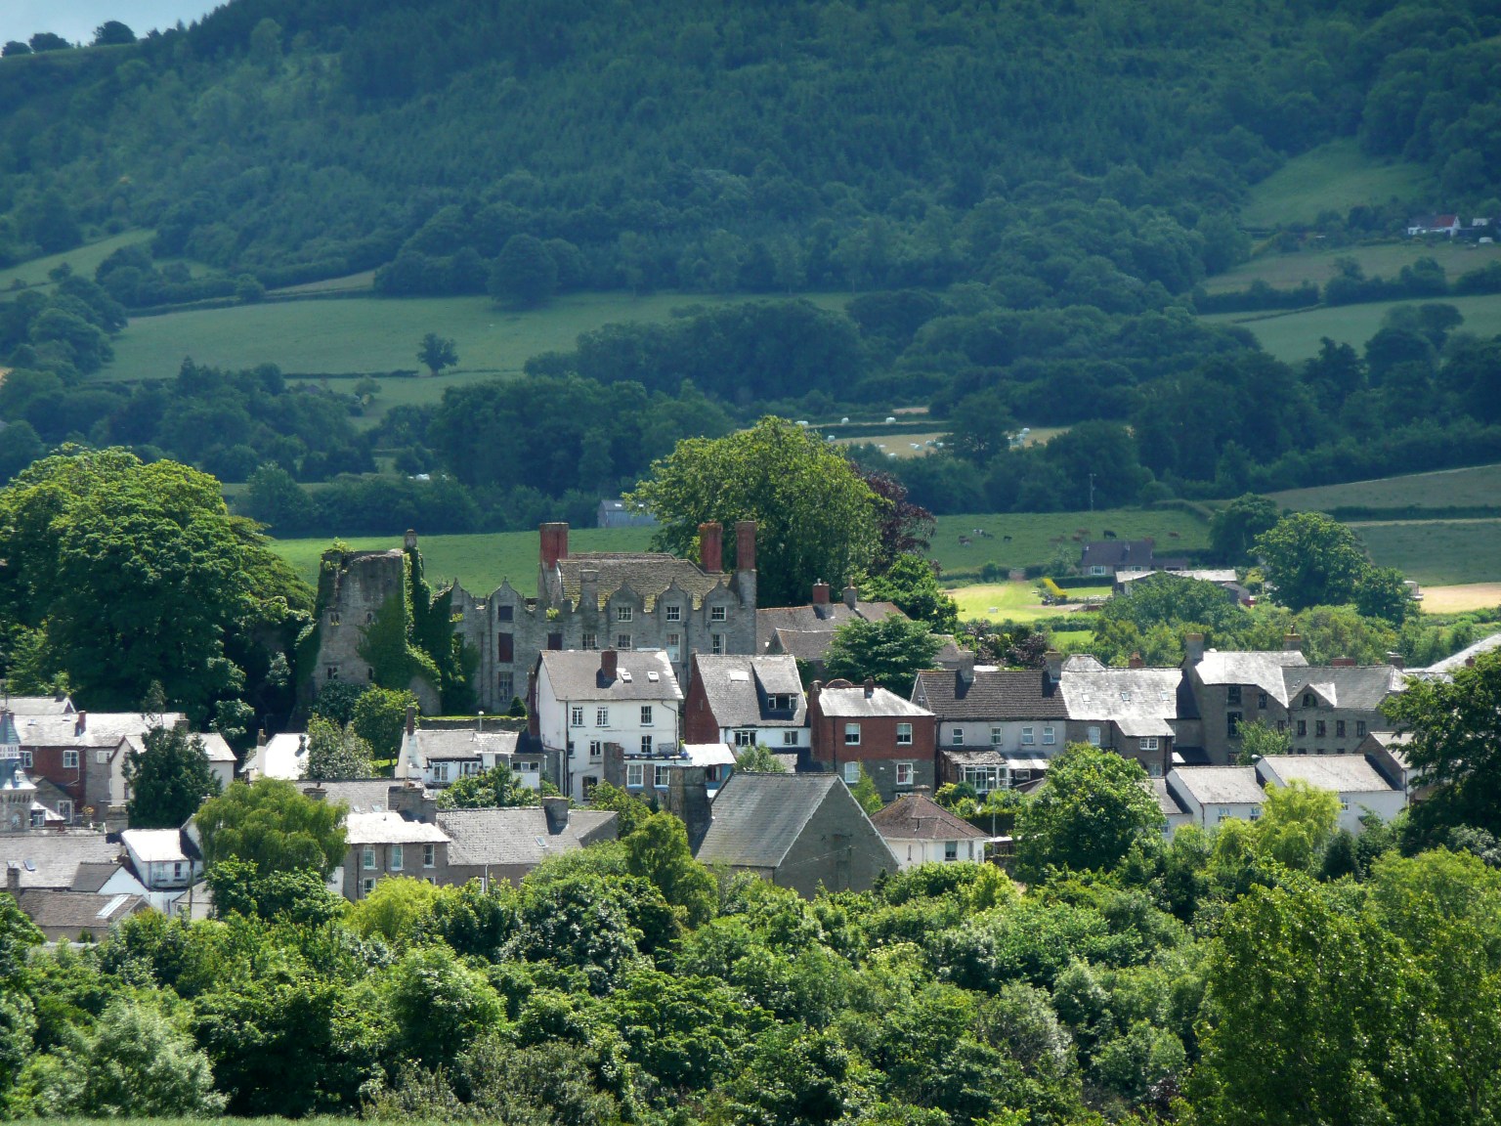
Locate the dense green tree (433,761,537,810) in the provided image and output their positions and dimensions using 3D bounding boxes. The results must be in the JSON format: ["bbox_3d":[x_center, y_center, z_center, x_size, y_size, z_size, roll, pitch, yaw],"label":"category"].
[{"bbox_3d":[-20.750,17.900,810.000,7.920,4.600,6.800,0,0,0],"label":"dense green tree"}]

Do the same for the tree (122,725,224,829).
[{"bbox_3d":[-45.000,17.060,805.000,7.780,8.780,7.400,0,0,0],"label":"tree"}]

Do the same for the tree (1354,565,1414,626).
[{"bbox_3d":[76.700,4.050,1250.000,7.240,7.670,7.000,0,0,0],"label":"tree"}]

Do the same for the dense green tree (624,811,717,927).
[{"bbox_3d":[-5.410,21.360,700.000,6.280,9.070,6.280,0,-1,0],"label":"dense green tree"}]

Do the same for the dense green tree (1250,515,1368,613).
[{"bbox_3d":[70.070,0.150,1290.000,14.510,13.050,14.510,0,-1,0],"label":"dense green tree"}]

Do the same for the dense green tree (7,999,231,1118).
[{"bbox_3d":[-36.820,28.910,600.000,12.480,7.160,10.500,0,0,0],"label":"dense green tree"}]

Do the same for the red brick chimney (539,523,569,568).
[{"bbox_3d":[-16.840,-1.530,885.000,2.110,4.070,1.600,0,-1,-13],"label":"red brick chimney"}]

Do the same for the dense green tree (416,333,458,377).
[{"bbox_3d":[-80.550,-53.520,2650.000,10.840,11.290,10.840,0,-1,0],"label":"dense green tree"}]

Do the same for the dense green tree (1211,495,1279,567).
[{"bbox_3d":[73.190,-4.780,1530.000,10.600,11.130,10.300,0,0,0],"label":"dense green tree"}]

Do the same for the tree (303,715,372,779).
[{"bbox_3d":[-33.450,15.750,840.000,5.730,6.590,5.500,0,0,0],"label":"tree"}]

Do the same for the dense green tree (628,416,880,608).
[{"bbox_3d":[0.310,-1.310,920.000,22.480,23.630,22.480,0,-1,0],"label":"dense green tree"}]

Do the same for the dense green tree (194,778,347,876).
[{"bbox_3d":[-34.200,19.790,735.000,10.860,8.940,10.860,0,-1,0],"label":"dense green tree"}]

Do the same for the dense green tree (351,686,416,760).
[{"bbox_3d":[-30.010,13.200,845.000,5.570,6.340,5.570,0,-1,0],"label":"dense green tree"}]

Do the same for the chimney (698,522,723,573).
[{"bbox_3d":[-3.660,-1.380,934.000,2.330,4.780,1.700,0,0,0],"label":"chimney"}]

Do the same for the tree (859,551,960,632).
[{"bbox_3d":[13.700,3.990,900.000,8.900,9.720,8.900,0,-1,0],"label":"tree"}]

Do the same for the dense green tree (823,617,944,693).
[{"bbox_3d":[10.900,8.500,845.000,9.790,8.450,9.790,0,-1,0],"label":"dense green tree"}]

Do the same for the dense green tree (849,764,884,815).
[{"bbox_3d":[9.080,18.310,820.000,3.170,4.660,3.000,0,0,0],"label":"dense green tree"}]

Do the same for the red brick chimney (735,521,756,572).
[{"bbox_3d":[-0.480,-1.430,930.000,1.900,4.650,1.700,0,0,0],"label":"red brick chimney"}]

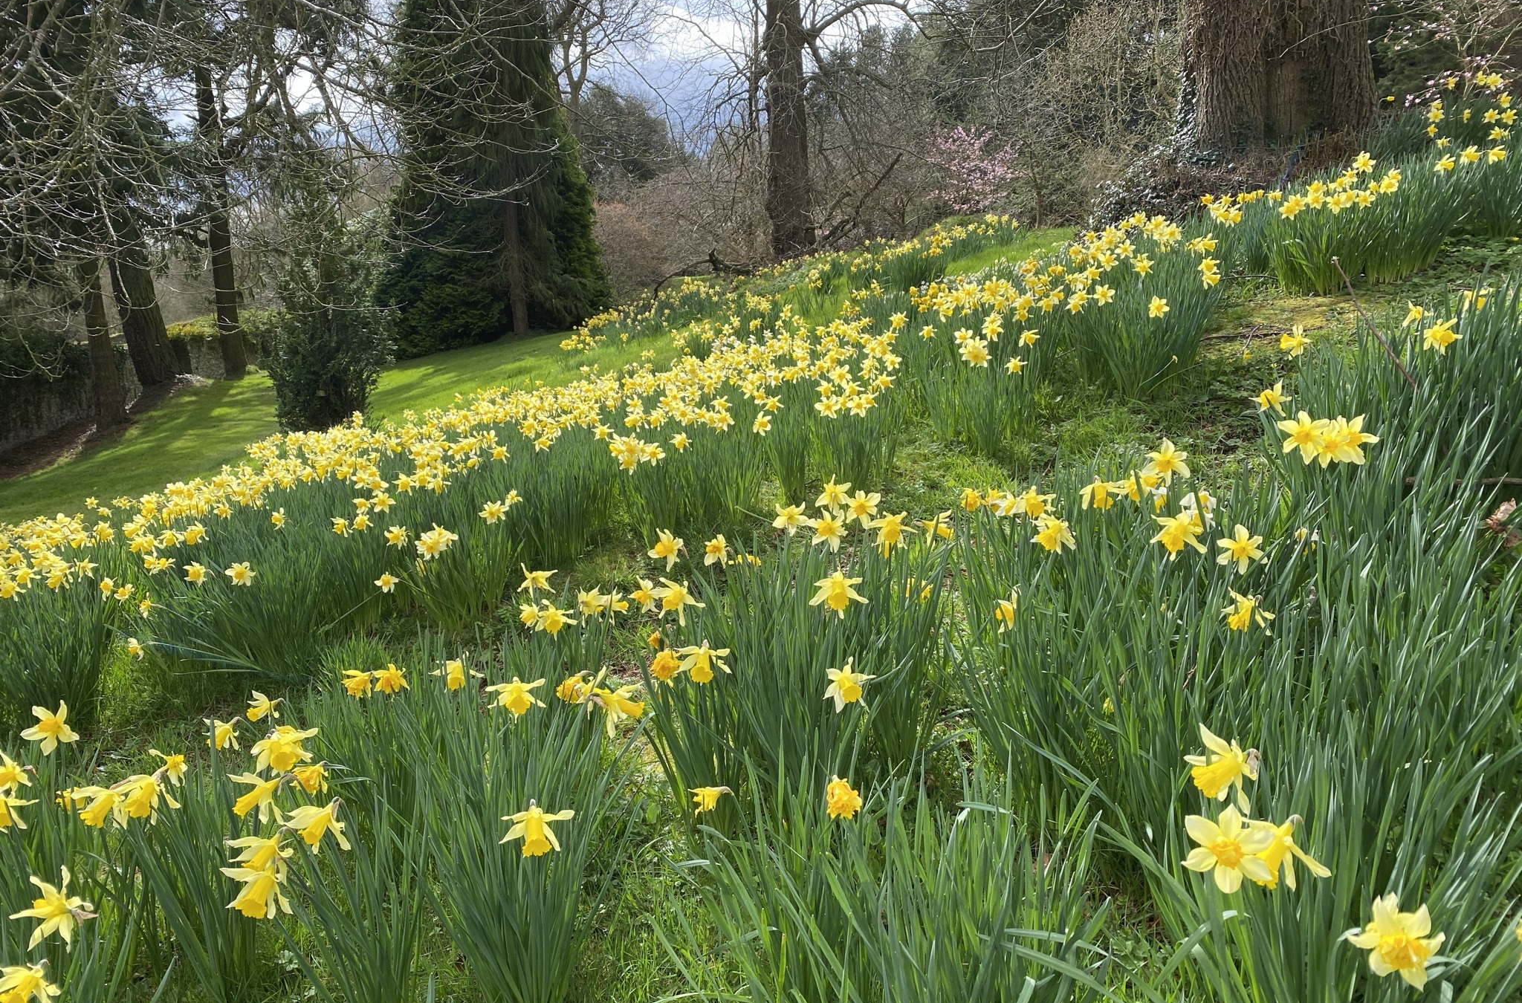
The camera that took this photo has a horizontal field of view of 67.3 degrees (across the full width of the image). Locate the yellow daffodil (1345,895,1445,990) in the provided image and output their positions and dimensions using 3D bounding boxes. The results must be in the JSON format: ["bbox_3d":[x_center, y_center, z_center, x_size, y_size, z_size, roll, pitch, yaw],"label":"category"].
[{"bbox_3d":[0.580,0.404,1.050,0.088,0.086,0.055,-1,-6,15],"label":"yellow daffodil"}]

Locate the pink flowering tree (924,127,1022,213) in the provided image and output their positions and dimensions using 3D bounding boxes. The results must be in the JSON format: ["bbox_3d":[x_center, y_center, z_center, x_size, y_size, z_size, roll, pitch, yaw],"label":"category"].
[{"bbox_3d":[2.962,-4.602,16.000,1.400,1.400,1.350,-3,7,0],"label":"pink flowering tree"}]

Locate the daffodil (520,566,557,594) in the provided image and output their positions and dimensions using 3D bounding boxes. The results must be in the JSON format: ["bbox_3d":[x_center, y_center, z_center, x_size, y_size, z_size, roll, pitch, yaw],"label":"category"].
[{"bbox_3d":[-0.475,0.167,2.430,0.078,0.066,0.050,-2,0,6],"label":"daffodil"}]

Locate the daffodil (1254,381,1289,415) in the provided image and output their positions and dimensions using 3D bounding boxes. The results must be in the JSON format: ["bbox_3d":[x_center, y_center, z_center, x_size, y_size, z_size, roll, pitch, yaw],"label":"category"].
[{"bbox_3d":[1.113,-0.229,2.500,0.055,0.080,0.082,9,5,-32],"label":"daffodil"}]

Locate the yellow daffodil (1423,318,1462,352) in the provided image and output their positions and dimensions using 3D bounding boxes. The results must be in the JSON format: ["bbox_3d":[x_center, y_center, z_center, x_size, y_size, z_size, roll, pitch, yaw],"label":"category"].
[{"bbox_3d":[1.496,-0.368,2.520,0.085,0.083,0.060,-3,23,0],"label":"yellow daffodil"}]

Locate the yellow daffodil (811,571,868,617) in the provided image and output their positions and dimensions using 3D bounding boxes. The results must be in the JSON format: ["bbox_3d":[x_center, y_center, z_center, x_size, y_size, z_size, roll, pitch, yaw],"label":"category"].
[{"bbox_3d":[0.123,0.147,1.790,0.091,0.088,0.060,0,38,4],"label":"yellow daffodil"}]

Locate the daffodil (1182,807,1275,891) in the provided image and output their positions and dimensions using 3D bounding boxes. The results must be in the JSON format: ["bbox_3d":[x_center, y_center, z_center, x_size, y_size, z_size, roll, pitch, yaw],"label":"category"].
[{"bbox_3d":[0.461,0.344,1.130,0.089,0.086,0.055,4,-9,23],"label":"daffodil"}]

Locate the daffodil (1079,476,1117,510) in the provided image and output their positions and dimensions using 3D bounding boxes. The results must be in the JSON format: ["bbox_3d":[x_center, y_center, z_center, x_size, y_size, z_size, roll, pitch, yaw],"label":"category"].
[{"bbox_3d":[0.656,-0.017,2.200,0.086,0.083,0.060,-1,52,3],"label":"daffodil"}]

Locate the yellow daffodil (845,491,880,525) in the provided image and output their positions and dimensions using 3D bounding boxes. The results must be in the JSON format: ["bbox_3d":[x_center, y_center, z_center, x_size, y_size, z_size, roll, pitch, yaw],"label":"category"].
[{"bbox_3d":[0.215,0.014,2.400,0.076,0.076,0.050,-2,11,9],"label":"yellow daffodil"}]

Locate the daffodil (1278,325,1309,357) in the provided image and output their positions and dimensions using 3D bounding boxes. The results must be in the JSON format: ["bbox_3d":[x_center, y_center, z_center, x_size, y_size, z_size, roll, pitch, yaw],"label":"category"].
[{"bbox_3d":[1.280,-0.386,2.750,0.062,0.078,0.075,-3,7,-18],"label":"daffodil"}]

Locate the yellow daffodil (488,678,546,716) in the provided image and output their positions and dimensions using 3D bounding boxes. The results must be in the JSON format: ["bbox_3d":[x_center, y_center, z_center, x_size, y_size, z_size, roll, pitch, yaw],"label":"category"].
[{"bbox_3d":[-0.370,0.298,1.740,0.089,0.086,0.060,-4,37,-13],"label":"yellow daffodil"}]

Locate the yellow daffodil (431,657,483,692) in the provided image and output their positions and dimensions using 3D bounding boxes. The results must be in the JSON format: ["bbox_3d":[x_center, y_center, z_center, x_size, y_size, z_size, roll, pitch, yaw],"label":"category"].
[{"bbox_3d":[-0.524,0.291,1.970,0.085,0.083,0.060,-4,45,-5],"label":"yellow daffodil"}]

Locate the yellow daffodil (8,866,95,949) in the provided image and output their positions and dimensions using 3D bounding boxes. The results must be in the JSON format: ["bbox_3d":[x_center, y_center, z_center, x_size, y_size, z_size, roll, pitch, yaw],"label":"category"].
[{"bbox_3d":[-0.662,0.384,1.080,0.065,0.083,0.083,-2,9,8],"label":"yellow daffodil"}]

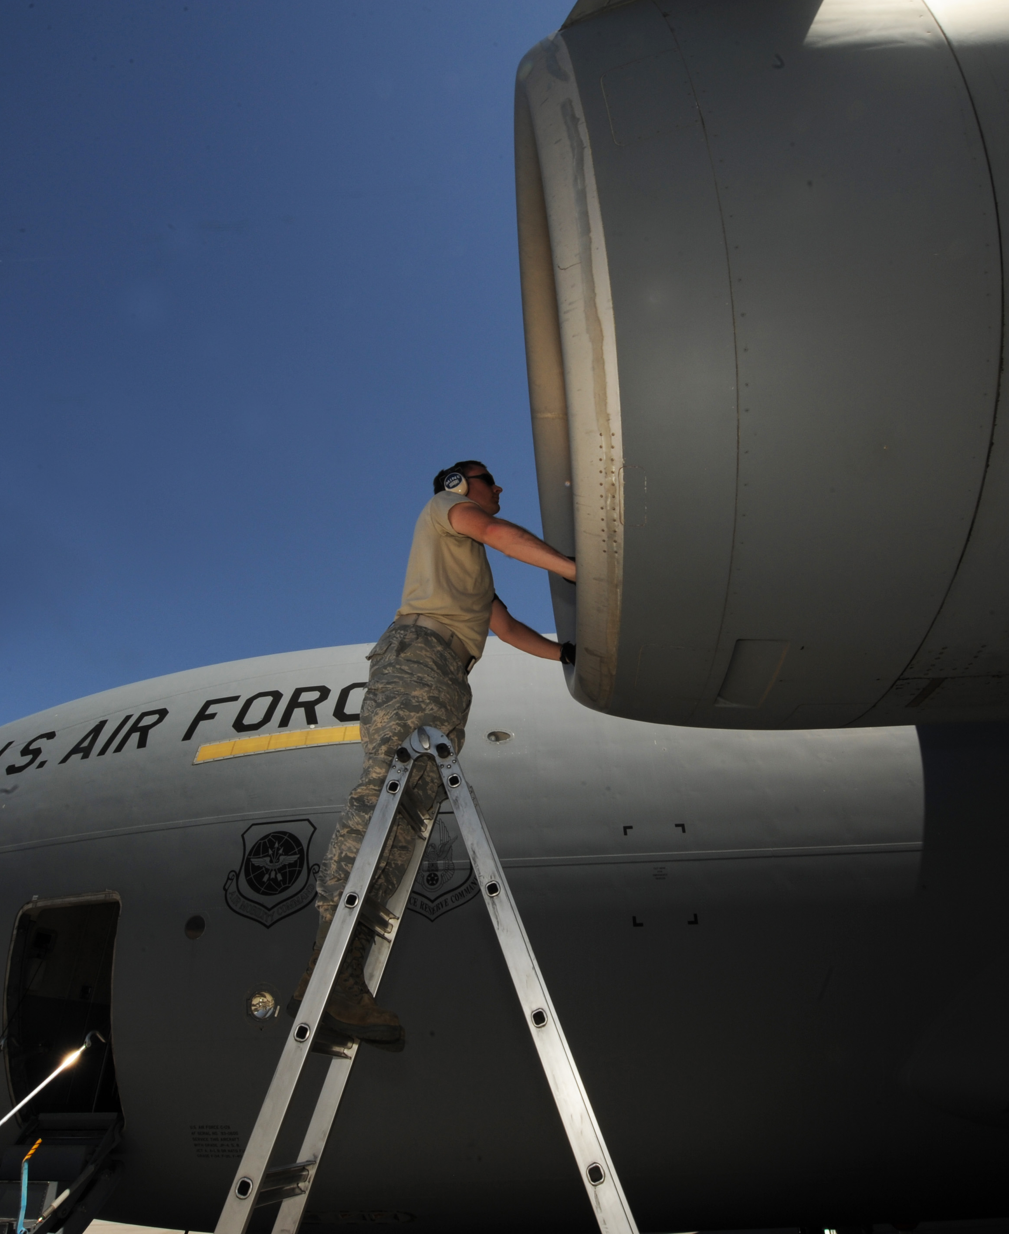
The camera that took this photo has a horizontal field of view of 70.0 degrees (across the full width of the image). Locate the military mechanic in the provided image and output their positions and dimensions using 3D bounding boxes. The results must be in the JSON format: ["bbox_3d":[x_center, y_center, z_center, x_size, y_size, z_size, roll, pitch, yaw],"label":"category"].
[{"bbox_3d":[-0.118,0.223,2.152,0.850,1.790,0.550,-1,-34,-2],"label":"military mechanic"}]

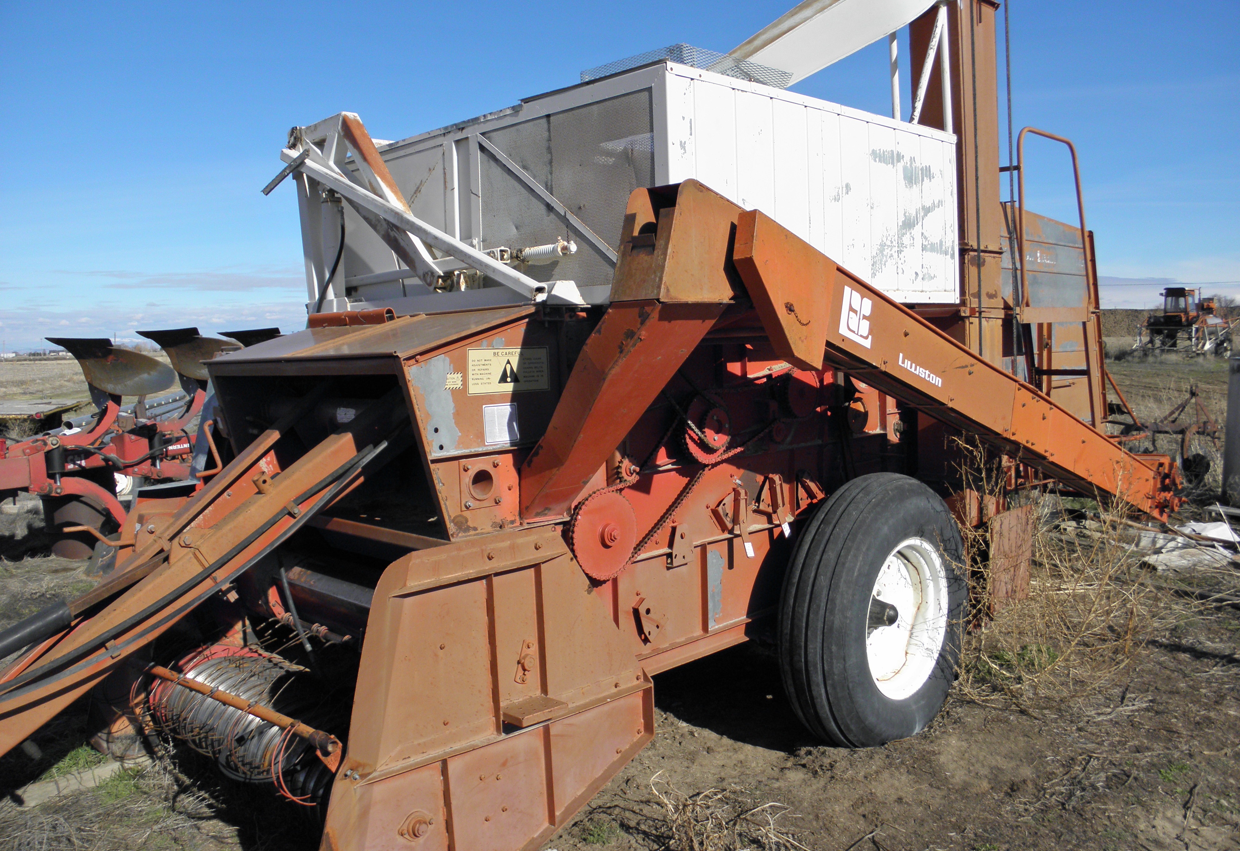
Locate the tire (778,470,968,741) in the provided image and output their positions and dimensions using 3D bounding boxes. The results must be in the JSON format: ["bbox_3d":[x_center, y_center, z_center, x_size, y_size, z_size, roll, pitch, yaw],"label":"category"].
[{"bbox_3d":[0.973,0.699,3.769,1.040,1.040,0.275,-6,8,-44],"label":"tire"}]

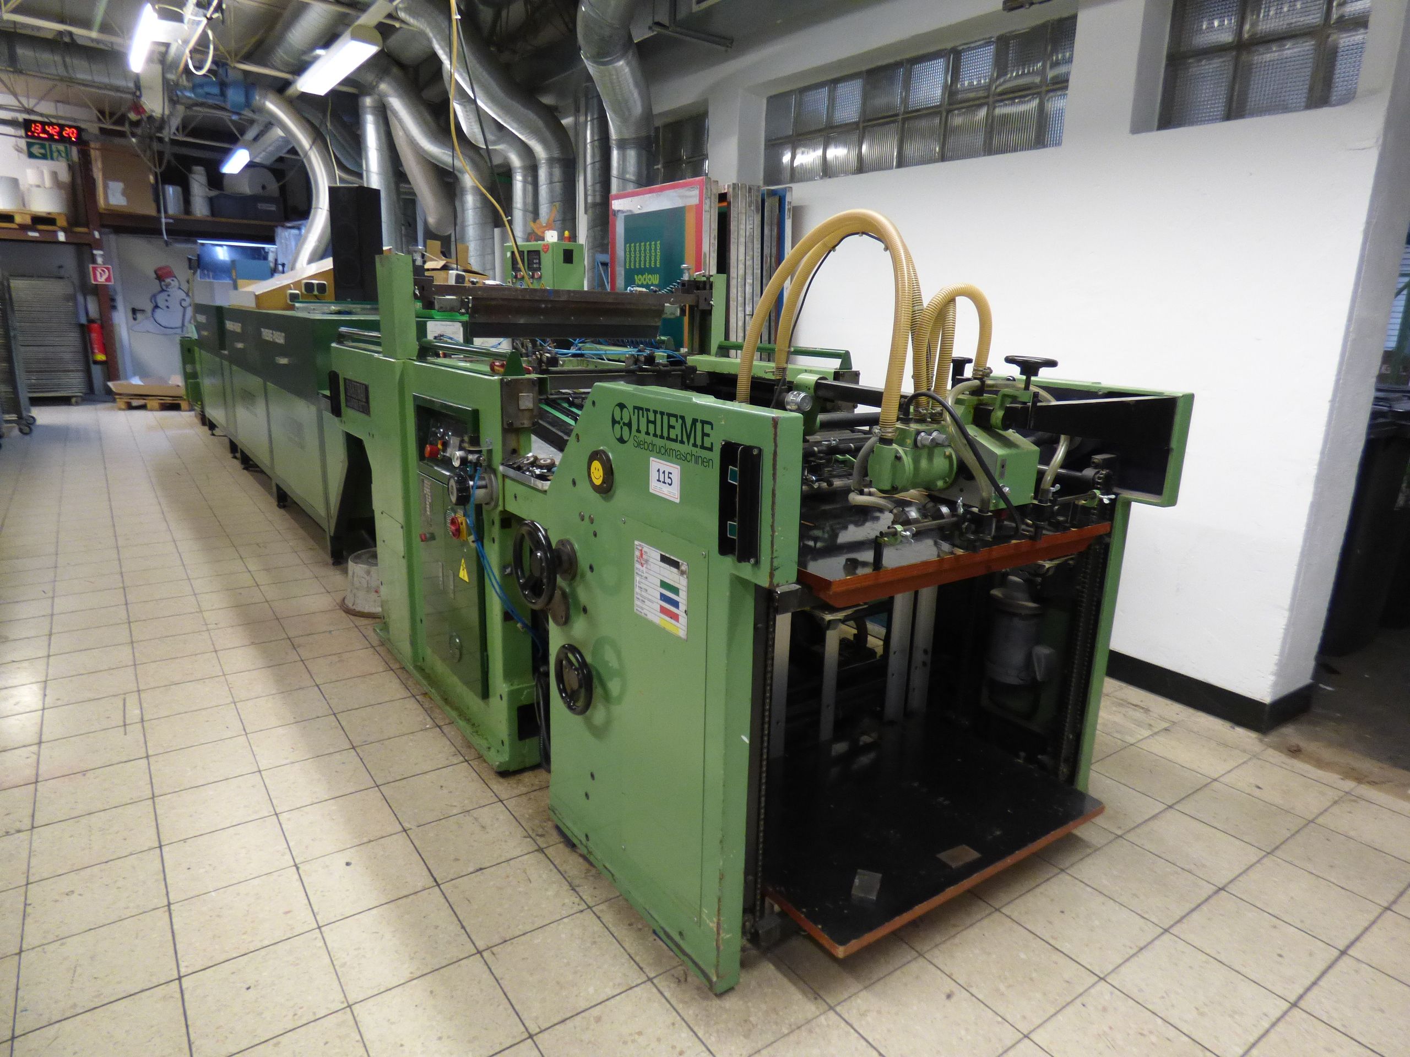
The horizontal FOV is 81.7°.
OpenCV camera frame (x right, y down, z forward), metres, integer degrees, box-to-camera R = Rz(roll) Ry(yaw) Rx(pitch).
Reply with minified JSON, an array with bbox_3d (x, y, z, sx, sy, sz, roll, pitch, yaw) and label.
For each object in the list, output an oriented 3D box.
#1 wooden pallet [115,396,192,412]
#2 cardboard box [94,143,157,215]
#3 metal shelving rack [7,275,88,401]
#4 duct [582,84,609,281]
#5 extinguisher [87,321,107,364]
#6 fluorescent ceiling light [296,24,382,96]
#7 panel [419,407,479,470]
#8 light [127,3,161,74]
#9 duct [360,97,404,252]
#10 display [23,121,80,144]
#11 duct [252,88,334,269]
[{"bbox_3d":[-6.646,-1.587,9.984,0.800,0.144,1.100,-4,16,-22],"label":"wooden pallet"},{"bbox_3d":[-7.170,-4.311,10.163,0.580,0.790,0.500,-9,19,-35],"label":"cardboard box"},{"bbox_3d":[-7.913,-2.259,9.766,0.800,1.470,0.800,-9,19,-35],"label":"metal shelving rack"},{"bbox_3d":[-0.778,-2.415,5.926,0.165,1.450,0.165,-9,19,-35],"label":"duct"},{"bbox_3d":[-7.521,-2.299,10.088,0.170,0.510,0.170,-9,19,-35],"label":"extinguisher"},{"bbox_3d":[-2.332,-2.930,5.127,0.160,0.100,1.310,-9,19,-35],"label":"fluorescent ceiling light"},{"bbox_3d":[-0.774,-0.268,2.500,0.100,0.220,0.450,-9,19,-35],"label":"panel"},{"bbox_3d":[-3.247,-2.831,4.693,0.130,0.080,1.310,-9,19,-35],"label":"light"},{"bbox_3d":[-2.000,-2.121,5.038,0.168,0.985,0.168,-13,20,-34],"label":"duct"},{"bbox_3d":[-7.088,-4.302,8.863,0.470,0.180,0.080,-9,19,-35],"label":"display"},{"bbox_3d":[-3.390,-2.877,6.784,0.563,1.379,0.280,-9,19,-35],"label":"duct"}]

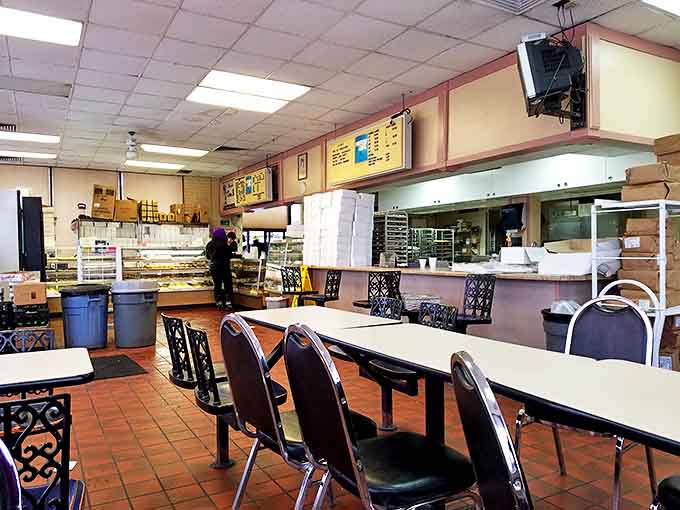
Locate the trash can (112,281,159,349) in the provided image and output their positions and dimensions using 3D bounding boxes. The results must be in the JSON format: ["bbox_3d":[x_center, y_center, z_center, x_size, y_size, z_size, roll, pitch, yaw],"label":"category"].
[{"bbox_3d":[-2.519,0.721,6.310,0.550,0.760,0.550,-1,1,-30],"label":"trash can"}]

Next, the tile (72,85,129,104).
[{"bbox_3d":[-2.912,-1.961,6.246,0.605,0.020,0.605,-1,0,-30],"label":"tile"}]

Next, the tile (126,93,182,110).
[{"bbox_3d":[-2.386,-1.968,6.555,0.605,0.020,0.605,-1,0,-30],"label":"tile"}]

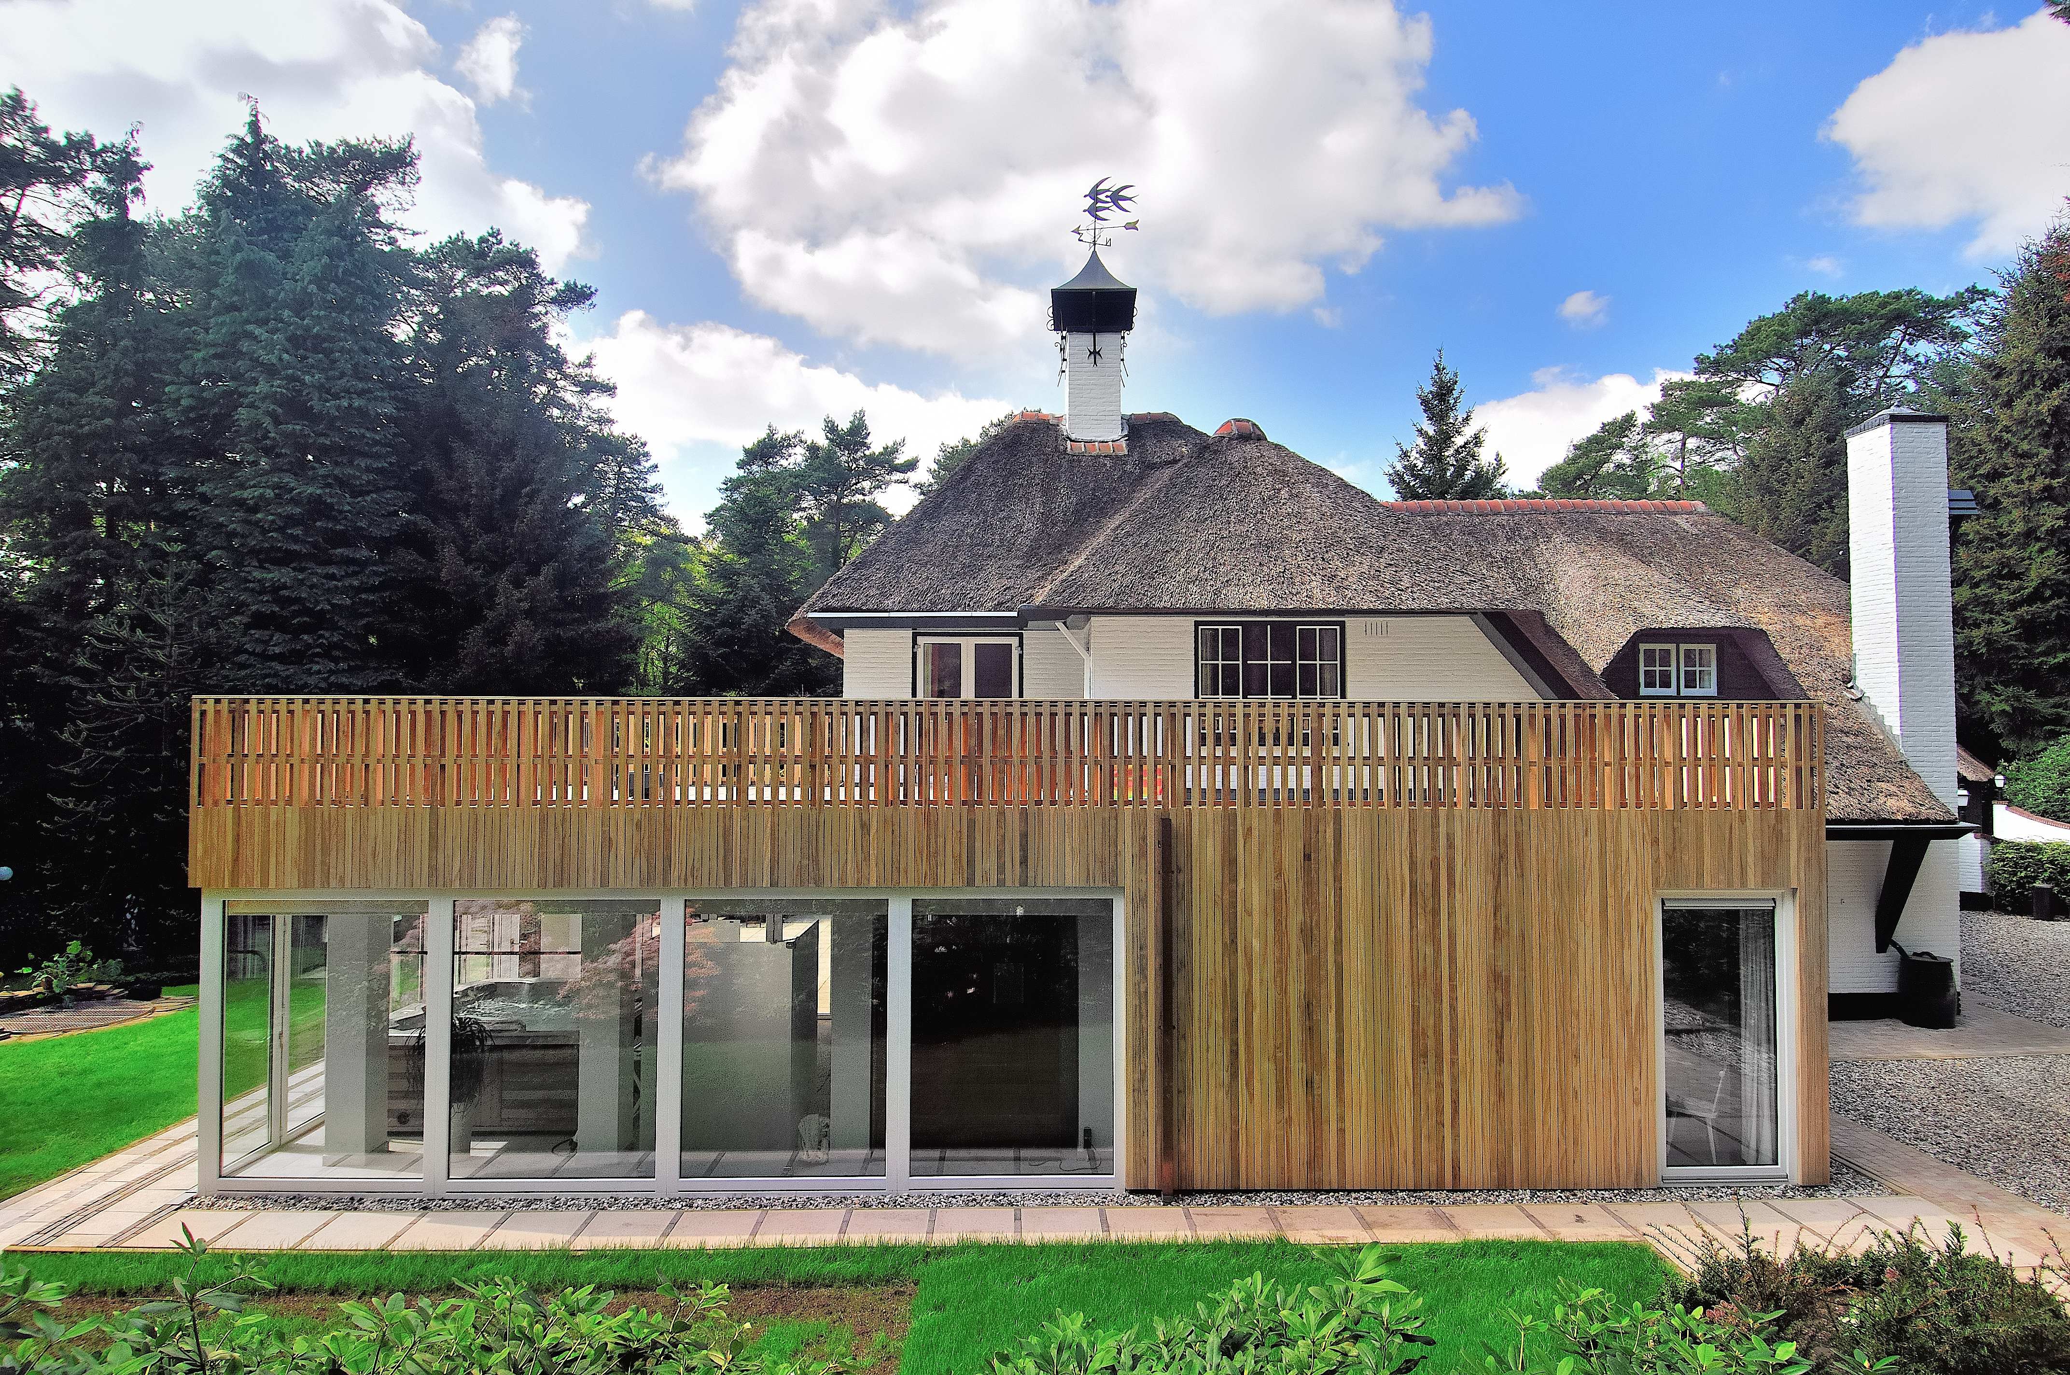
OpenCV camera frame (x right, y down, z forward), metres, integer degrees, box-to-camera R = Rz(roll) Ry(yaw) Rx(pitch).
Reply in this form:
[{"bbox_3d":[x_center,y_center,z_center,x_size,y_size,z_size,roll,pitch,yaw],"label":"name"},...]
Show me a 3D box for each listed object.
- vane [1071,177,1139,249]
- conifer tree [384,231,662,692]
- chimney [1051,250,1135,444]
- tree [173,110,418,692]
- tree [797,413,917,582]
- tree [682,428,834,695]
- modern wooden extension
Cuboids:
[{"bbox_3d":[1.085,-7.307,15.940,1.027,1.140,0.450,0,-2,7],"label":"vane"},{"bbox_3d":[-11.286,-2.859,22.884,6.081,14.728,6.081,0,-2,-1],"label":"conifer tree"},{"bbox_3d":[0.864,-5.043,15.810,1.270,3.021,1.200,0,-2,-1],"label":"chimney"},{"bbox_3d":[-15.171,-3.821,21.337,4.947,16.530,4.947,0,-2,-1],"label":"tree"},{"bbox_3d":[-5.545,-1.911,31.975,3.836,13.462,3.836,0,-2,-1],"label":"tree"},{"bbox_3d":[-7.751,-1.299,28.909,4.228,12.025,4.228,0,-2,-1],"label":"tree"},{"bbox_3d":[-0.174,2.152,10.938,13.284,3.979,5.100,0,-2,-1],"label":"modern wooden extension"}]

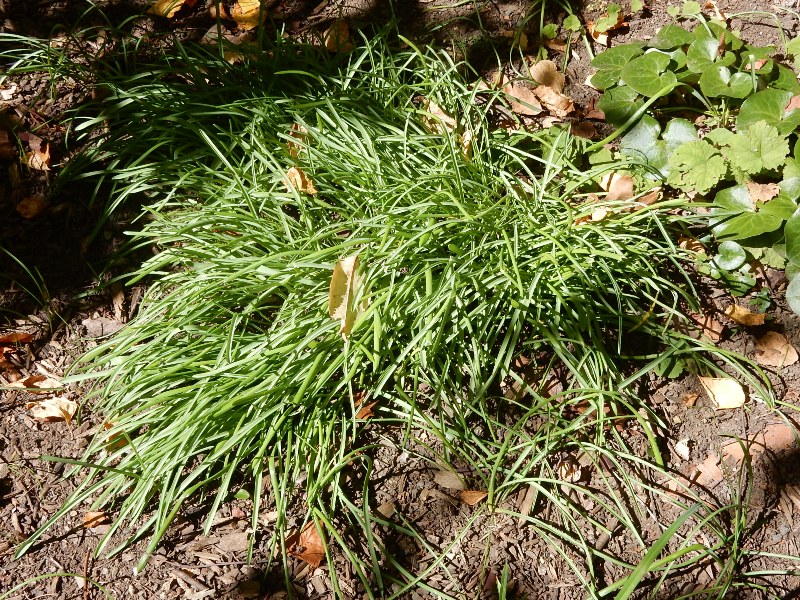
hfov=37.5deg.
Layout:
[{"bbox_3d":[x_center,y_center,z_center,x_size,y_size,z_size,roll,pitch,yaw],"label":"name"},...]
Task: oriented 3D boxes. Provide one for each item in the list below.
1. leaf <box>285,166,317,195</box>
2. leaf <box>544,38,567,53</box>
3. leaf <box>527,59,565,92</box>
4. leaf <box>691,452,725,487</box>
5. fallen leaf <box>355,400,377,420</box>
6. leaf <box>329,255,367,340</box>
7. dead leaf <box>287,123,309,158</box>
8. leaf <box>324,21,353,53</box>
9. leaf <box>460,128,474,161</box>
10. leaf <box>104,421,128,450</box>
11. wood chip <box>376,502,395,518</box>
[{"bbox_3d":[-0.124,-0.145,1.452,0.031,0.020,0.047,-17,52,-14],"label":"leaf"},{"bbox_3d":[0.218,-0.357,1.655,0.029,0.010,0.020,0,48,0],"label":"leaf"},{"bbox_3d":[0.219,-0.338,1.769,0.054,0.022,0.058,6,50,5],"label":"leaf"},{"bbox_3d":[0.349,0.195,1.328,0.044,0.012,0.028,-37,59,-27],"label":"leaf"},{"bbox_3d":[-0.035,0.129,1.365,0.033,0.018,0.015,-25,53,-21],"label":"fallen leaf"},{"bbox_3d":[-0.051,-0.004,1.159,0.036,0.022,0.082,0,73,0],"label":"leaf"},{"bbox_3d":[-0.130,-0.204,1.512,0.023,0.035,0.042,-2,48,-2],"label":"dead leaf"},{"bbox_3d":[-0.085,-0.366,1.638,0.038,0.020,0.043,0,58,0],"label":"leaf"},{"bbox_3d":[0.086,-0.200,1.522,0.015,0.035,0.035,3,48,3],"label":"leaf"},{"bbox_3d":[-0.287,0.137,1.195,0.018,0.012,0.029,0,48,0],"label":"leaf"},{"bbox_3d":[-0.016,0.233,1.305,0.018,0.005,0.013,35,57,27],"label":"wood chip"}]

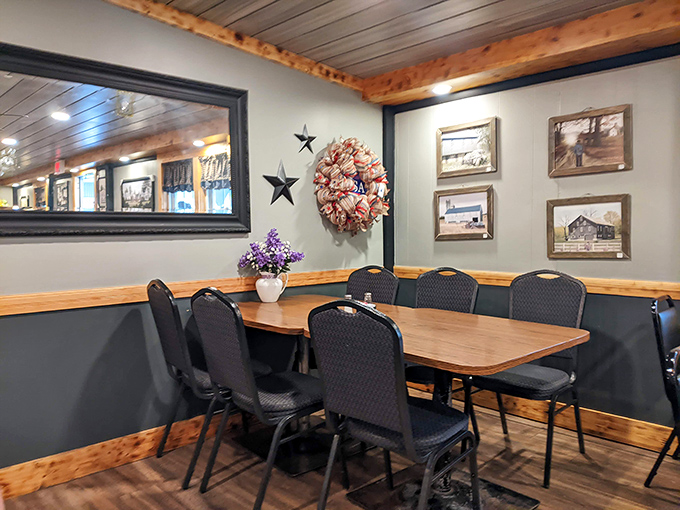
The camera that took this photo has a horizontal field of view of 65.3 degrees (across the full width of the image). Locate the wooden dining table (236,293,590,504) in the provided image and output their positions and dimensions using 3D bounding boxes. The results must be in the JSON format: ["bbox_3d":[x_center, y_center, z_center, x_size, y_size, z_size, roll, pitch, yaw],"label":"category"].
[{"bbox_3d":[0.130,0.692,2.634,0.910,0.762,1.890,-3,3,-43],"label":"wooden dining table"}]

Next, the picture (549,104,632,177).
[{"bbox_3d":[1.409,-0.632,2.999,0.025,0.349,0.457,-3,3,-43],"label":"picture"}]

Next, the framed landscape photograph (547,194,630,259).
[{"bbox_3d":[1.410,-0.150,3.024,0.025,0.349,0.457,-3,3,-43],"label":"framed landscape photograph"}]

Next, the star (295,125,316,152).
[{"bbox_3d":[-0.227,-0.775,3.540,0.193,0.188,0.030,-3,3,-43],"label":"star"}]

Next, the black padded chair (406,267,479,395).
[{"bbox_3d":[0.449,0.570,2.988,0.560,0.968,0.450,-3,3,-43],"label":"black padded chair"}]

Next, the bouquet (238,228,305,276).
[{"bbox_3d":[-0.405,-0.015,3.149,0.380,0.285,0.320,-3,3,-43],"label":"bouquet"}]

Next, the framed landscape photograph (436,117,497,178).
[{"bbox_3d":[0.855,-0.708,3.593,0.025,0.347,0.460,-3,3,-43],"label":"framed landscape photograph"}]

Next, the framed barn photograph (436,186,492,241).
[{"bbox_3d":[0.843,-0.278,3.629,0.025,0.349,0.460,-3,3,-43],"label":"framed barn photograph"}]

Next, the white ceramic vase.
[{"bbox_3d":[-0.410,0.199,3.225,0.190,0.185,0.165,-1,3,0],"label":"white ceramic vase"}]

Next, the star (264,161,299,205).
[{"bbox_3d":[-0.371,-0.465,3.408,0.293,0.283,0.040,-3,3,-43],"label":"star"}]

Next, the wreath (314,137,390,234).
[{"bbox_3d":[0.087,-0.480,3.728,0.670,0.680,0.200,-3,3,-43],"label":"wreath"}]

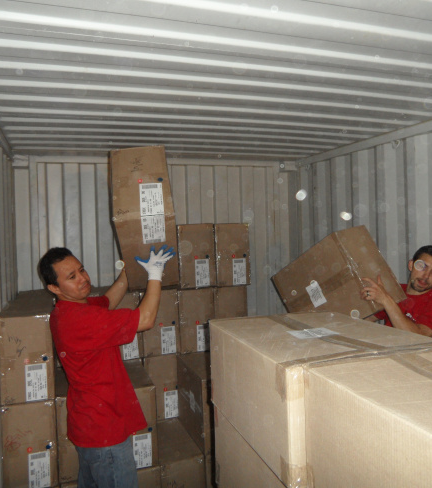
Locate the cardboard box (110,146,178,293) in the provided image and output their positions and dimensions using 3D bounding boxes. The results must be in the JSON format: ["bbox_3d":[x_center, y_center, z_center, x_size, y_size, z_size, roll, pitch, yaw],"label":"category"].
[{"bbox_3d":[-0.356,-0.119,2.312,0.264,0.456,0.565,-7,-38,-8],"label":"cardboard box"}]

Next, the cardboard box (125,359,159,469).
[{"bbox_3d":[-0.550,1.034,2.801,0.264,0.456,0.565,-2,1,-19],"label":"cardboard box"}]

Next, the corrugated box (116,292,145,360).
[{"bbox_3d":[-0.741,0.565,3.327,0.264,0.456,0.565,-2,1,-19],"label":"corrugated box"}]

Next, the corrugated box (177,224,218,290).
[{"bbox_3d":[-0.217,0.088,3.496,0.264,0.456,0.565,-2,1,-19],"label":"corrugated box"}]

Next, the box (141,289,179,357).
[{"bbox_3d":[-0.479,0.556,3.415,0.264,0.456,0.565,-2,1,-19],"label":"box"}]

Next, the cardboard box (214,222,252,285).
[{"bbox_3d":[0.039,0.079,3.582,0.264,0.456,0.565,-2,1,-19],"label":"cardboard box"}]

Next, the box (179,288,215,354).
[{"bbox_3d":[-0.220,0.547,3.502,0.264,0.456,0.565,-2,1,-19],"label":"box"}]

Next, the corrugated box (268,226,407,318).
[{"bbox_3d":[0.681,0.251,2.585,0.264,0.456,0.570,-11,-21,-37],"label":"corrugated box"}]

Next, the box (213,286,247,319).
[{"bbox_3d":[0.033,0.539,3.586,0.264,0.456,0.565,-2,1,-19],"label":"box"}]

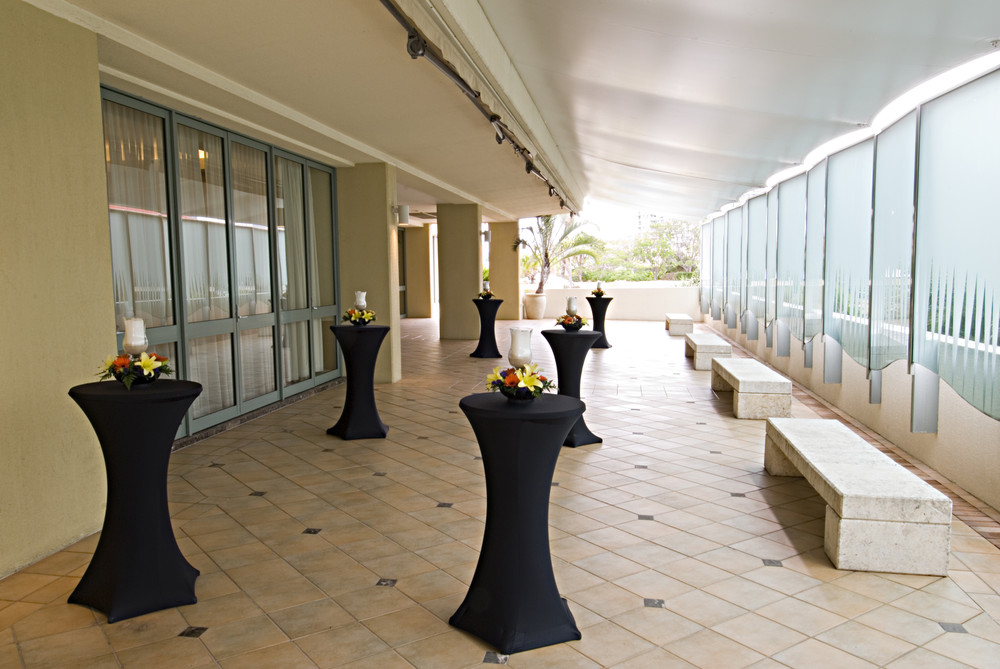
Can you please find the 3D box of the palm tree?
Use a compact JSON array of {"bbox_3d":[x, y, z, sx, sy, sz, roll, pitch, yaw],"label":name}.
[{"bbox_3d":[1.953,-2.887,25.500,3.000,3.100,2.800,0,5,0],"label":"palm tree"}]

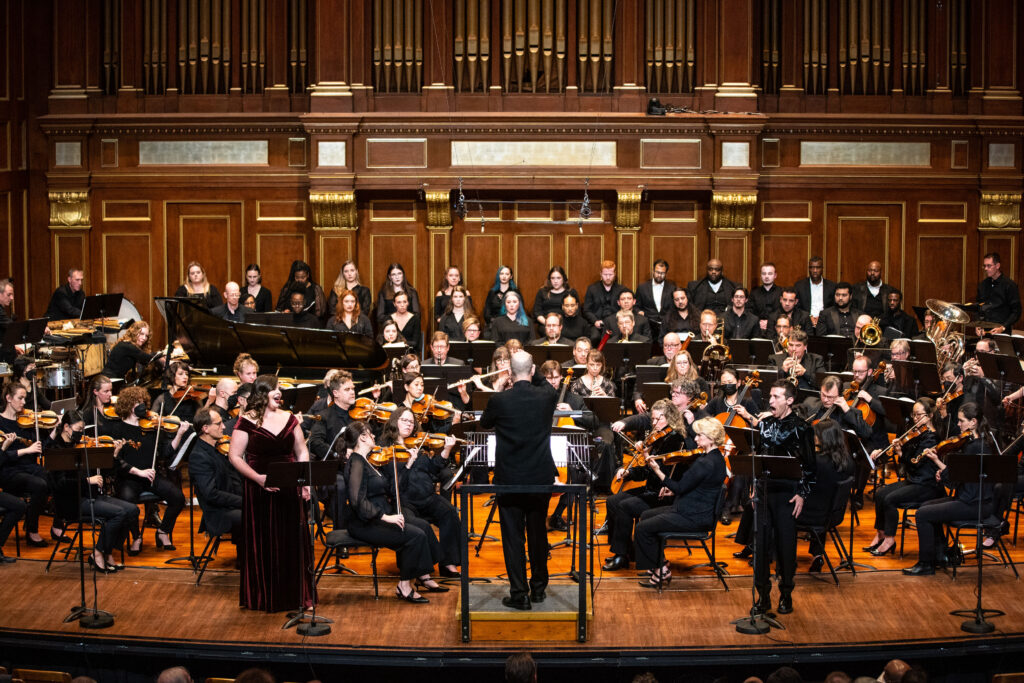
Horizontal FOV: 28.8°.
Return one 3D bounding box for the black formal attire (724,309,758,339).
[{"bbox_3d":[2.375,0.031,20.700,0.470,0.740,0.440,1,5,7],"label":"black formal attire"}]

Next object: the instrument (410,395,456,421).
[{"bbox_3d":[-0.615,0.610,18.000,0.600,0.210,0.100,15,-29,3],"label":"instrument"}]

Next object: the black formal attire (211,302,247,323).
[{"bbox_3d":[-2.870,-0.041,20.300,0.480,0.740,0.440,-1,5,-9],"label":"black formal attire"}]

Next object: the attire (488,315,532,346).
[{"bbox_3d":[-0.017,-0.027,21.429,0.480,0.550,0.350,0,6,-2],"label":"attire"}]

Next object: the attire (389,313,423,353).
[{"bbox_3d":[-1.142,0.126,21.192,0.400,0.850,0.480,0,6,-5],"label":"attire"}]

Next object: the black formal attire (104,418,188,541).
[{"bbox_3d":[-3.117,1.168,16.875,0.620,1.023,0.530,5,8,42],"label":"black formal attire"}]

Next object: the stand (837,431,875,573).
[{"bbox_3d":[2.743,1.256,15.950,0.380,1.096,0.500,-1,6,-14],"label":"stand"}]

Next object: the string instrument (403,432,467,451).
[{"bbox_3d":[-0.587,0.795,16.000,0.600,0.100,0.210,6,28,0],"label":"string instrument"}]

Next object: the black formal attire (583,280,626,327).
[{"bbox_3d":[1.017,-0.270,21.200,0.500,0.750,0.340,0,5,2],"label":"black formal attire"}]

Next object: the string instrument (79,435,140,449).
[{"bbox_3d":[-3.321,0.821,16.350,0.590,0.110,0.210,8,33,-22],"label":"string instrument"}]

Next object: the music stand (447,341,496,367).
[{"bbox_3d":[-0.405,0.537,20.404,0.500,1.080,0.450,0,6,0],"label":"music stand"}]

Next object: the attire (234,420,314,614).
[{"bbox_3d":[-1.744,1.239,14.734,0.570,1.426,0.460,-3,7,-25],"label":"attire"}]

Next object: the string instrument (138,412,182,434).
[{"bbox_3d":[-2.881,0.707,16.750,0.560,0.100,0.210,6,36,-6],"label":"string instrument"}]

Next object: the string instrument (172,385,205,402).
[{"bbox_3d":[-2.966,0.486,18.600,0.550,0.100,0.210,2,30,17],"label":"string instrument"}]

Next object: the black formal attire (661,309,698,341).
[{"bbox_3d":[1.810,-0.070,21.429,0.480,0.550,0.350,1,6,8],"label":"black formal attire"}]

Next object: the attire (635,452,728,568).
[{"bbox_3d":[1.293,1.292,15.280,0.700,0.932,0.480,0,6,-2],"label":"attire"}]

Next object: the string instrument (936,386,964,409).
[{"bbox_3d":[4.083,0.525,18.500,0.220,0.100,0.620,-33,0,32],"label":"string instrument"}]

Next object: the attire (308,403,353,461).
[{"bbox_3d":[-1.370,0.881,16.100,0.560,0.850,0.480,4,6,37],"label":"attire"}]

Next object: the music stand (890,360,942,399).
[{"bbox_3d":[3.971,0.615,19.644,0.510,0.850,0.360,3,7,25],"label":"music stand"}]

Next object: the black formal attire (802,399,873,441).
[{"bbox_3d":[2.722,0.850,16.600,0.570,0.820,0.540,4,6,37],"label":"black formal attire"}]

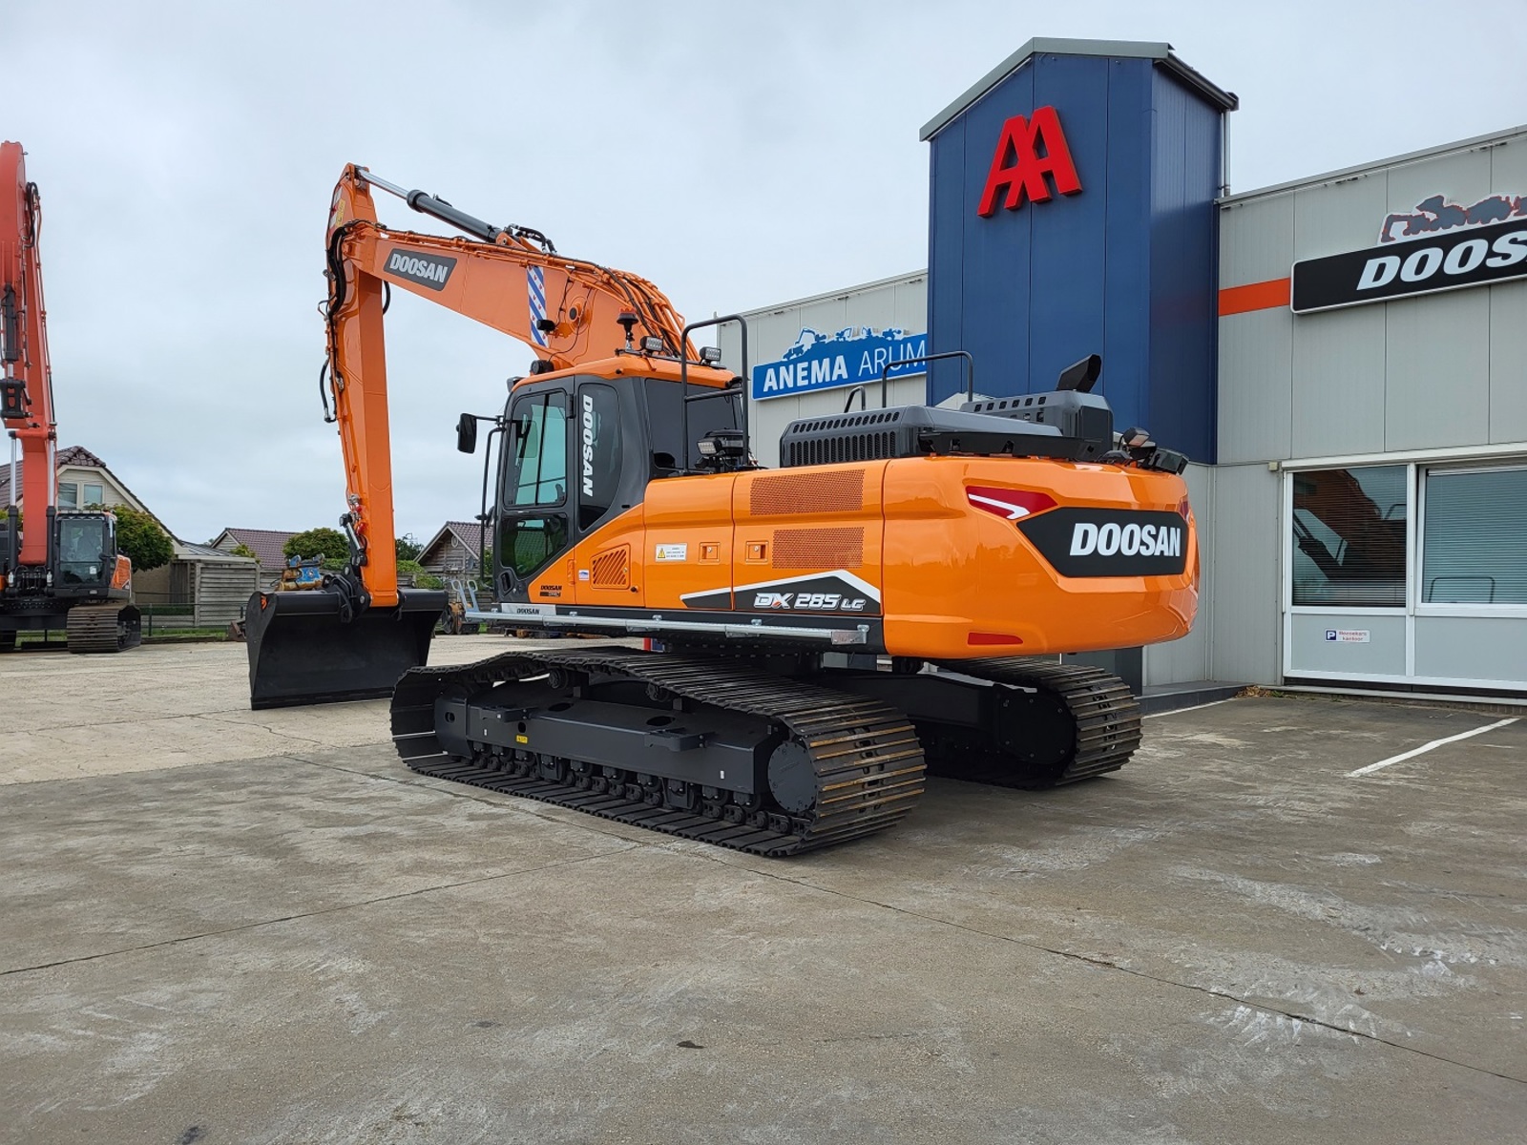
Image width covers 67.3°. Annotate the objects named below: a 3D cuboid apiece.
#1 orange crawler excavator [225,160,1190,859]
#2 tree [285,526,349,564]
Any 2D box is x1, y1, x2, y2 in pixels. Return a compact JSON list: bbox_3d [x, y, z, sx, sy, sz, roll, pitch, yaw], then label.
[{"bbox_3d":[-1.483,-1.632,10.370,3.520,6.420,10.370,0,0,-44],"label":"orange crawler excavator"},{"bbox_3d":[-17.400,-0.150,45.000,3.000,3.300,2.900,0,-1,0],"label":"tree"}]

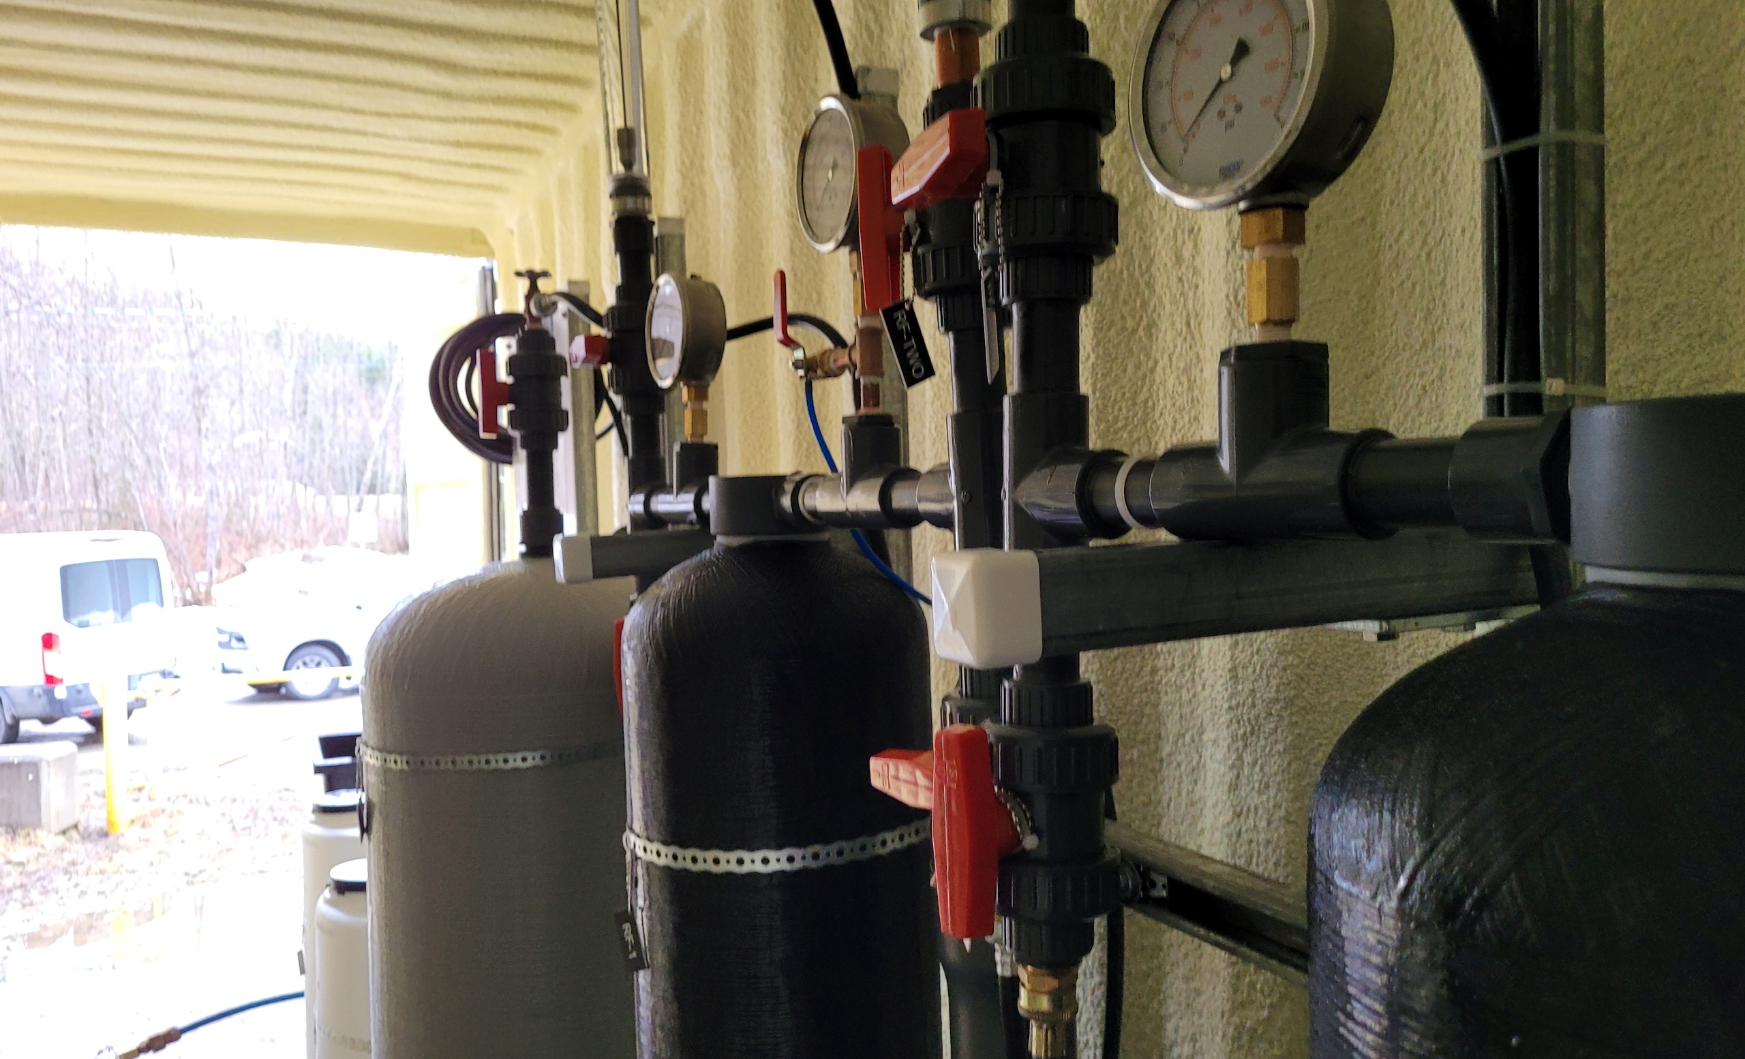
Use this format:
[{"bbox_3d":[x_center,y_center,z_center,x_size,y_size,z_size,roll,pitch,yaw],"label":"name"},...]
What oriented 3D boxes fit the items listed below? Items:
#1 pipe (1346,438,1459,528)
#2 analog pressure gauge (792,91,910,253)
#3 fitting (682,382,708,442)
[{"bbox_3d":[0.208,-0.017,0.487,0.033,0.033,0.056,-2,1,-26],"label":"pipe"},{"bbox_3d":[-0.011,-0.256,0.949,0.050,0.112,0.110,-2,1,-29],"label":"analog pressure gauge"},{"bbox_3d":[-0.171,-0.114,1.267,0.026,0.057,0.026,-2,1,-26],"label":"fitting"}]

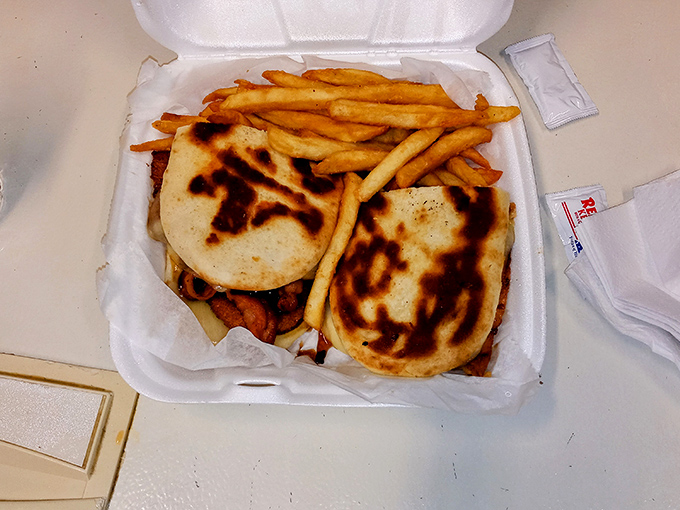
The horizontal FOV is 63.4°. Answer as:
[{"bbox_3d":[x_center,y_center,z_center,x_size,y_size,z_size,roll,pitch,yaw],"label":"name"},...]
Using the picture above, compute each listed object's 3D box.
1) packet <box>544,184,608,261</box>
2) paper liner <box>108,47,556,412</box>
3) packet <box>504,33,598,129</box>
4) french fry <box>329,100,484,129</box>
[{"bbox_3d":[0.157,-0.011,0.344,0.038,0.008,0.069,-11,72,-1],"label":"packet"},{"bbox_3d":[-0.012,-0.018,0.329,0.241,0.048,0.215,0,73,3],"label":"paper liner"},{"bbox_3d":[0.146,-0.121,0.379,0.038,0.008,0.069,-20,73,-4],"label":"packet"},{"bbox_3d":[0.040,-0.083,0.327,0.093,0.011,0.012,5,73,4],"label":"french fry"}]

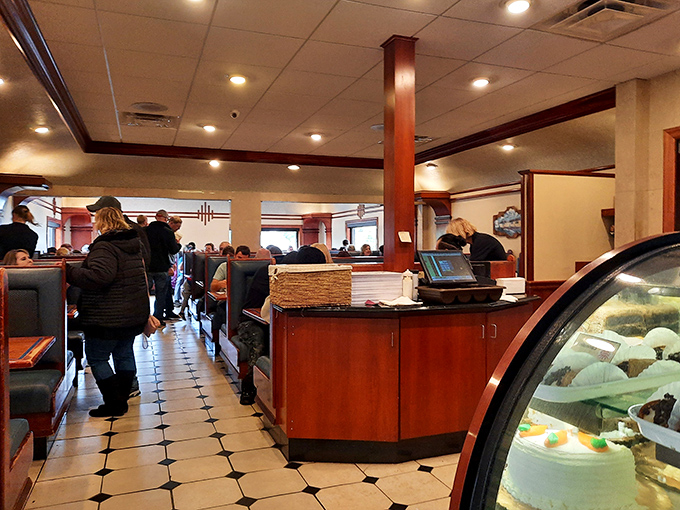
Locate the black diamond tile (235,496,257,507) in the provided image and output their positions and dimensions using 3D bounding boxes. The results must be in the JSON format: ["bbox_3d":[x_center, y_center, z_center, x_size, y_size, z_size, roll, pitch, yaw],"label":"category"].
[{"bbox_3d":[-0.455,1.198,2.378,0.076,0.010,0.076,0,0,23],"label":"black diamond tile"}]

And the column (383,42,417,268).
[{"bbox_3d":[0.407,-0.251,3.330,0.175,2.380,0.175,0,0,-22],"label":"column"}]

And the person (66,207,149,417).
[{"bbox_3d":[-1.761,0.424,3.720,0.470,1.560,0.500,0,1,28],"label":"person"}]

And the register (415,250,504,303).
[{"bbox_3d":[0.781,0.146,3.247,0.450,0.340,0.360,0,0,-24],"label":"register"}]

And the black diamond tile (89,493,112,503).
[{"bbox_3d":[-1.174,1.194,2.415,0.077,0.010,0.077,0,1,23],"label":"black diamond tile"}]

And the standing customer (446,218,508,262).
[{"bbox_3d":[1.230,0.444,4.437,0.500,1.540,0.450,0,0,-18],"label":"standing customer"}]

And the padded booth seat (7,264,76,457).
[{"bbox_3d":[-2.350,0.610,3.000,1.200,1.150,1.050,0,1,-22],"label":"padded booth seat"}]

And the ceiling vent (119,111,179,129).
[{"bbox_3d":[-1.991,-1.411,5.120,0.600,0.050,0.600,0,1,-22],"label":"ceiling vent"}]

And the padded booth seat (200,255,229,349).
[{"bbox_3d":[-1.110,0.575,6.350,1.200,1.150,1.080,0,1,-22],"label":"padded booth seat"}]

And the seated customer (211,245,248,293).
[{"bbox_3d":[-1.130,0.530,5.760,0.550,1.260,0.720,0,1,-22],"label":"seated customer"}]

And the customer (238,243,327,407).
[{"bbox_3d":[-0.561,0.572,4.396,0.660,1.270,0.800,0,0,-22],"label":"customer"}]

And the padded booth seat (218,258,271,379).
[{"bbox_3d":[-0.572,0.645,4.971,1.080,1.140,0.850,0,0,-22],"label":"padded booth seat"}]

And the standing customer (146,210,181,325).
[{"bbox_3d":[-2.849,0.194,7.950,0.540,1.820,0.420,0,1,34],"label":"standing customer"}]

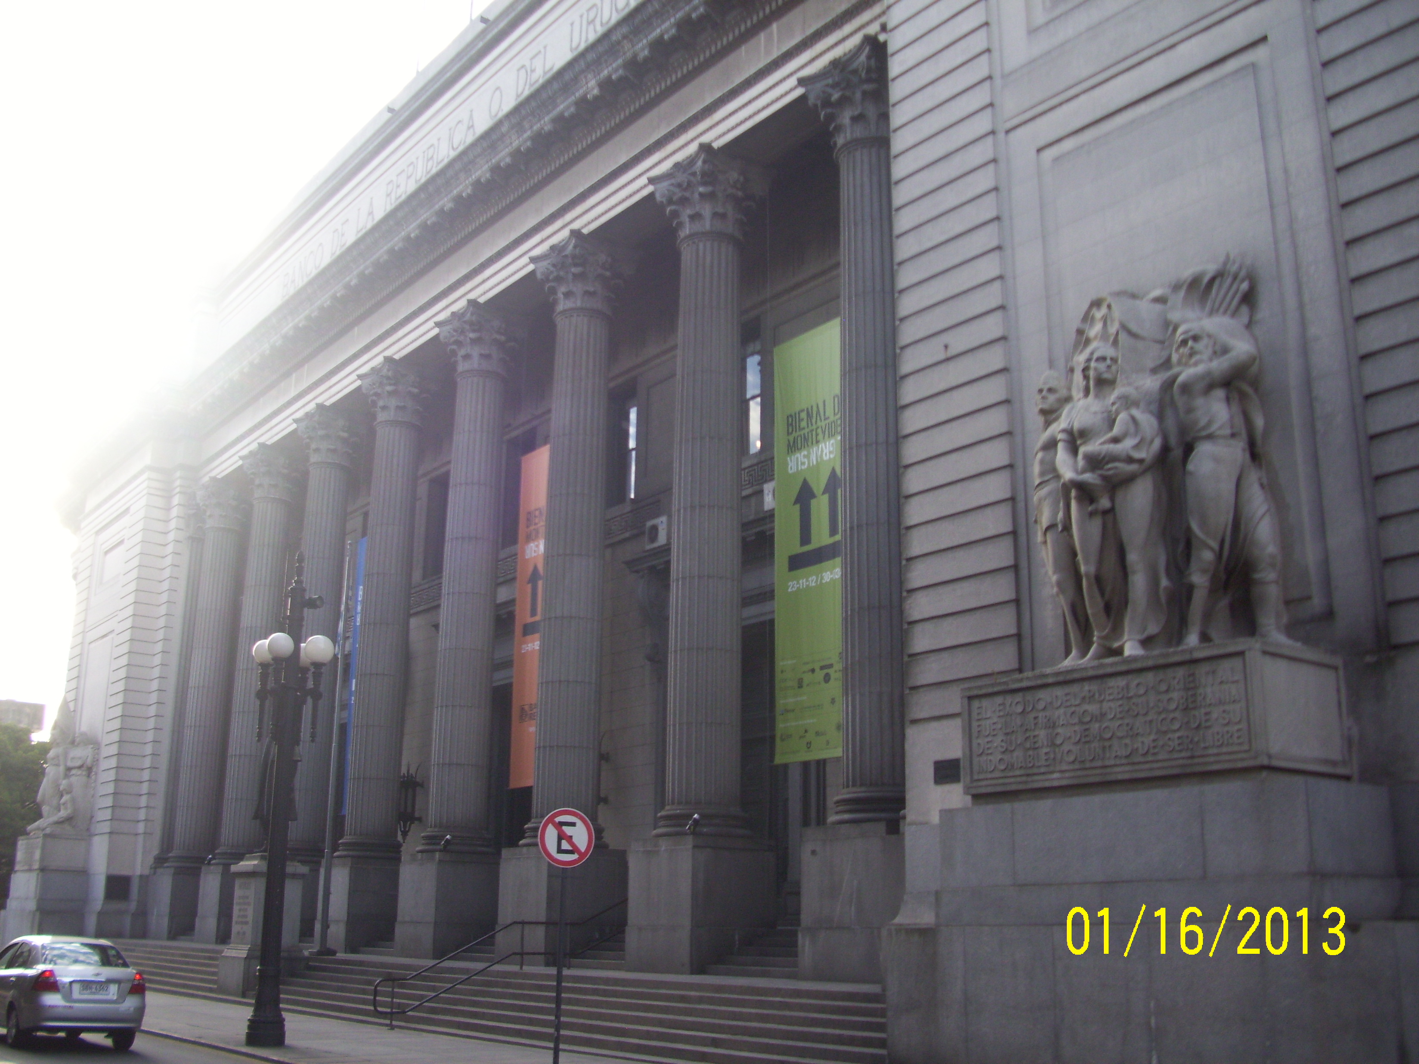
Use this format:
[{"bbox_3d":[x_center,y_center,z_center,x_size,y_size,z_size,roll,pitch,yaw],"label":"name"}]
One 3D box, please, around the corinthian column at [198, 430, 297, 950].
[{"bbox_3d":[-12.910,4.420,39.430,1.826,13.987,1.826,11,-19,-37],"label":"corinthian column"}]

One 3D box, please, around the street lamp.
[{"bbox_3d":[-6.368,3.817,20.731,1.150,7.253,1.150,11,-19,-37],"label":"street lamp"}]

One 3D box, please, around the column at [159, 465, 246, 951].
[{"bbox_3d":[-15.450,5.263,42.589,1.826,13.987,1.826,11,-19,-37],"label":"column"}]

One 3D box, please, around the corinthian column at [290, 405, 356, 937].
[{"bbox_3d":[-10.365,3.575,36.275,1.826,13.987,1.826,11,-19,-37],"label":"corinthian column"}]

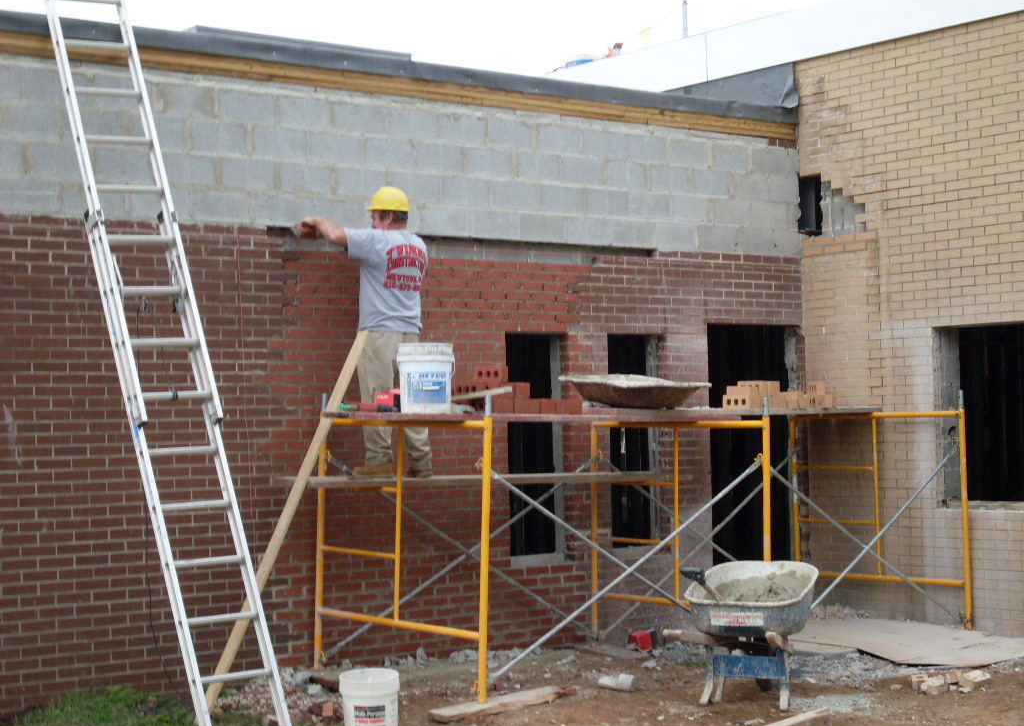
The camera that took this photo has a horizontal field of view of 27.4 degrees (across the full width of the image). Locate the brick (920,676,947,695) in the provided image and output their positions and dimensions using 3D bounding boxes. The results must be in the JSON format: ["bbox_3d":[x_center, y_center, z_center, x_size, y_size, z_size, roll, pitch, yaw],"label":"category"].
[{"bbox_3d":[2.250,1.720,11.200,0.140,0.090,0.100,-2,-2,30],"label":"brick"}]

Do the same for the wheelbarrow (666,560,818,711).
[{"bbox_3d":[1.200,1.427,10.850,0.660,0.690,1.420,-2,-2,21],"label":"wheelbarrow"}]

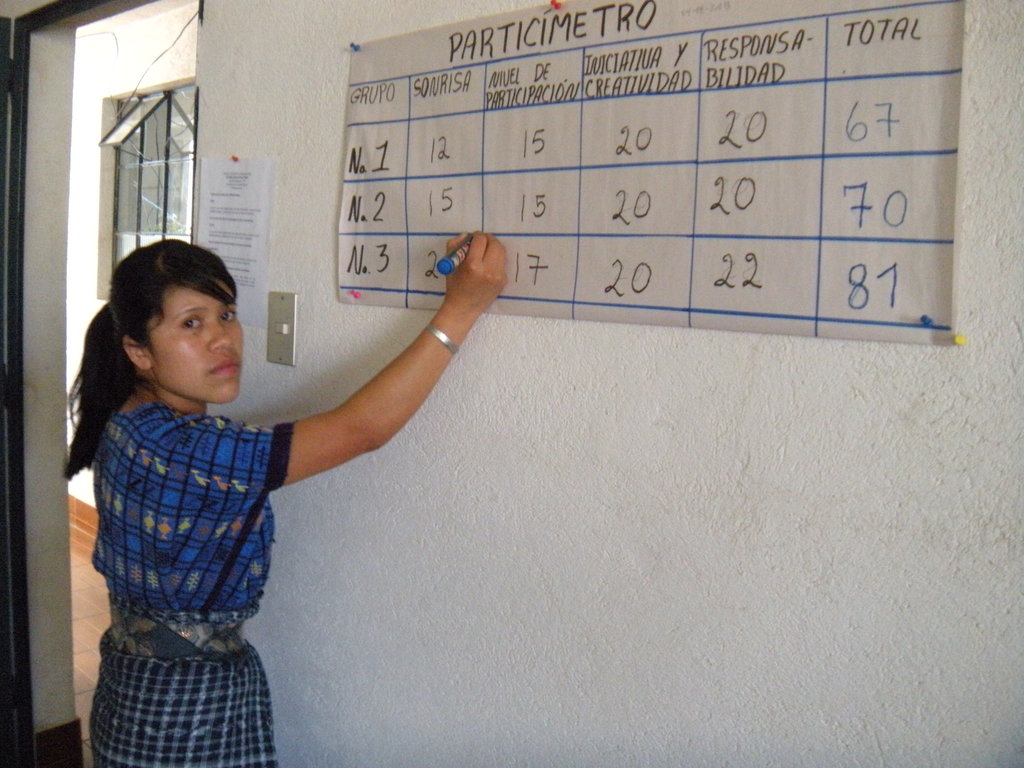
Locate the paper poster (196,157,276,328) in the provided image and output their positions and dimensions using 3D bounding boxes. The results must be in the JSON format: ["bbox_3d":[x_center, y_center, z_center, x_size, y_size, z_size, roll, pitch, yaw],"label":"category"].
[{"bbox_3d":[-0.476,-0.246,1.771,0.216,0.279,0.010,11,11,41],"label":"paper poster"}]

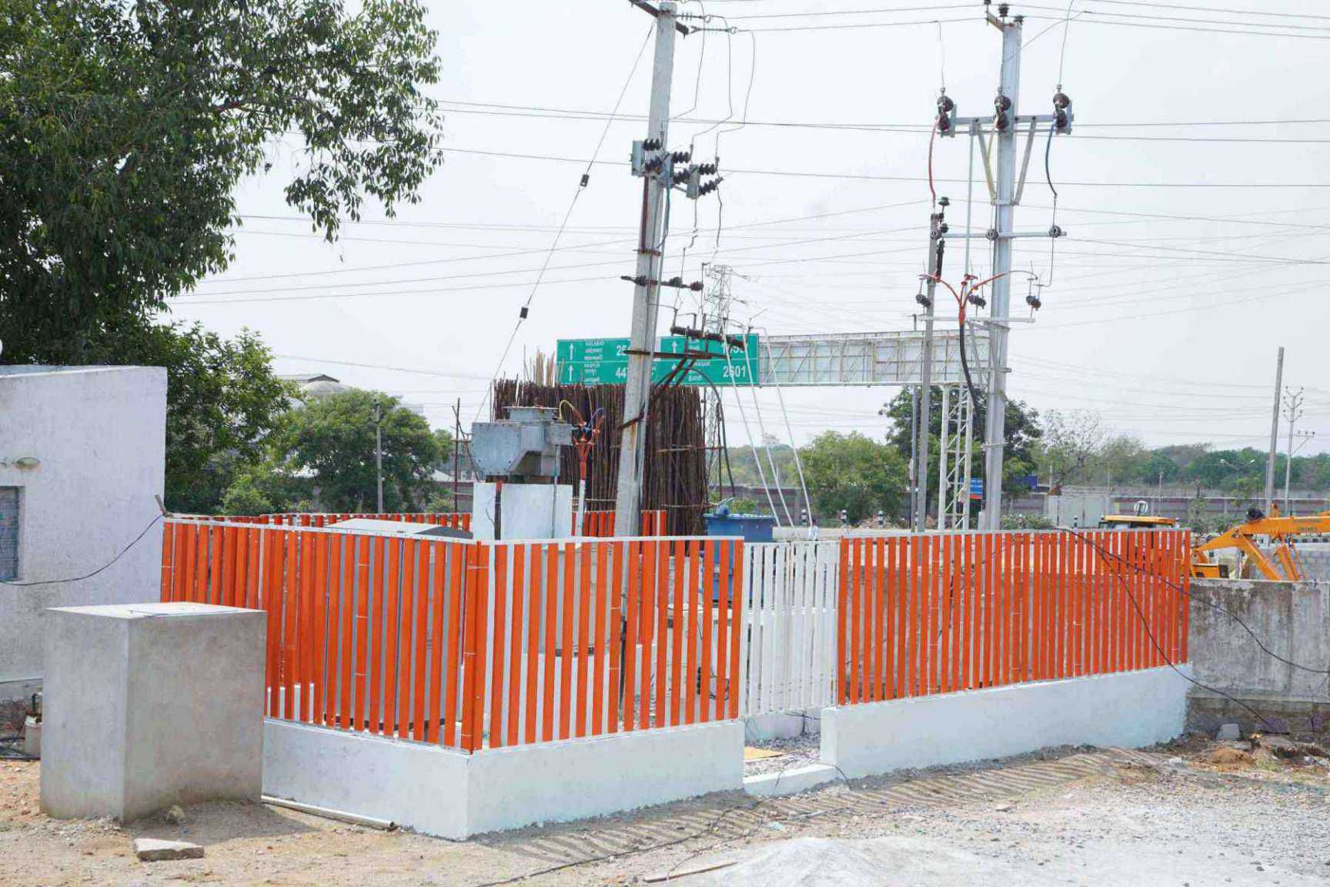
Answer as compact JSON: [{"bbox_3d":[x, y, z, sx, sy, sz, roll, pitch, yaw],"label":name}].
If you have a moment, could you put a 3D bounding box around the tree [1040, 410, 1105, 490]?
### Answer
[{"bbox_3d":[24.777,0.950,117.000,3.900,6.000,3.900,1,-1,0],"label":"tree"}]

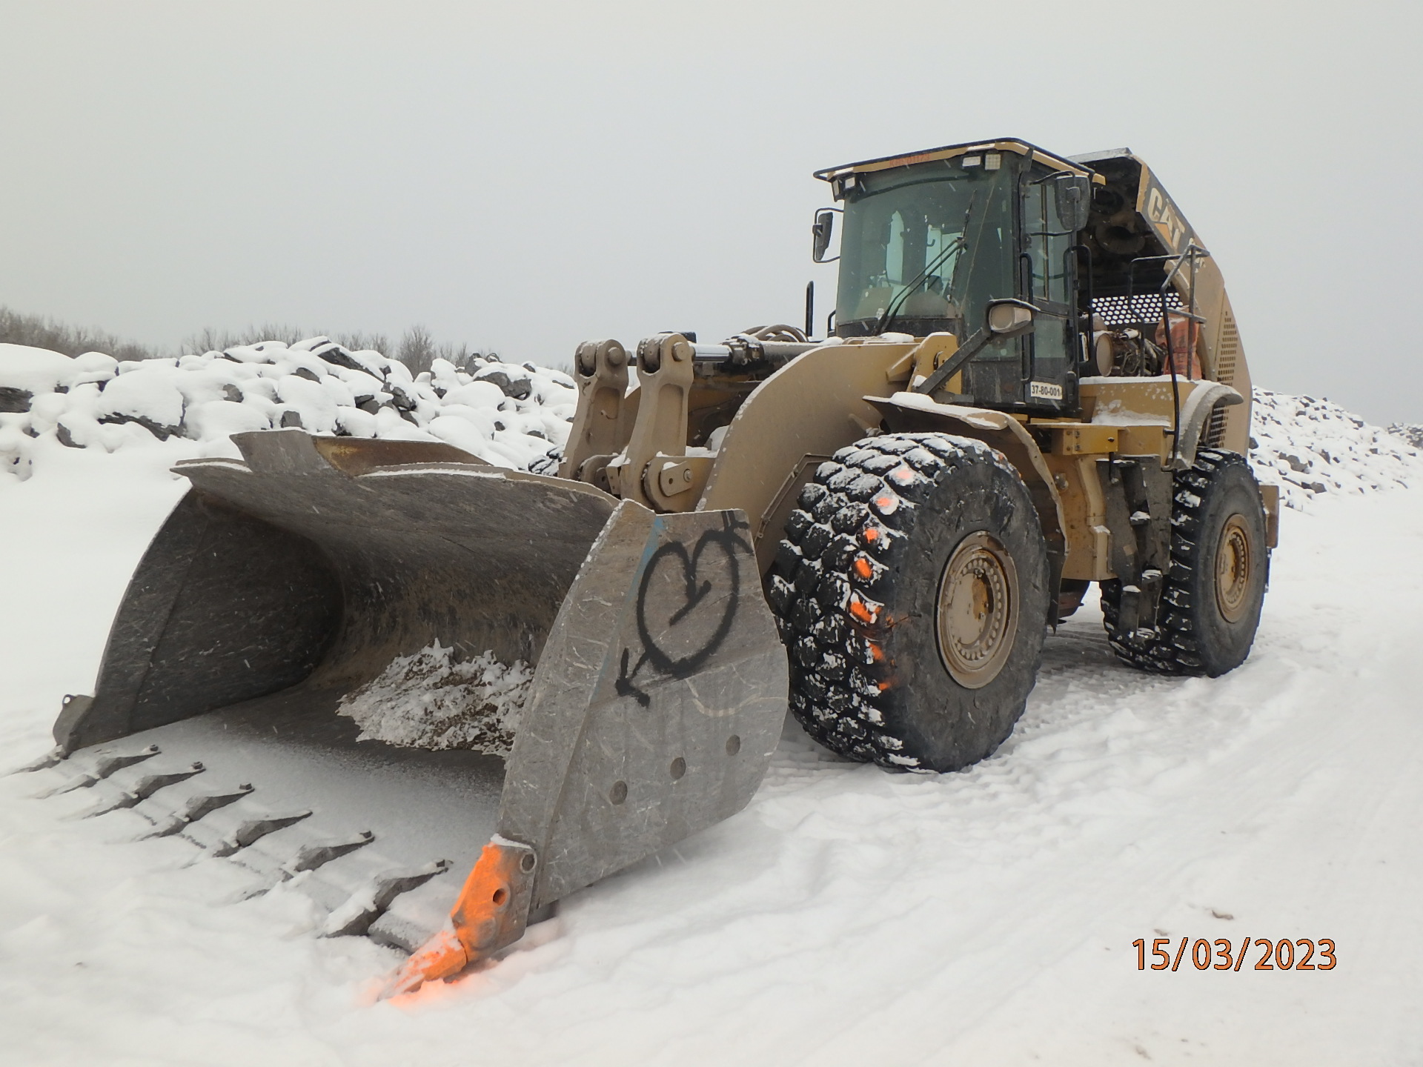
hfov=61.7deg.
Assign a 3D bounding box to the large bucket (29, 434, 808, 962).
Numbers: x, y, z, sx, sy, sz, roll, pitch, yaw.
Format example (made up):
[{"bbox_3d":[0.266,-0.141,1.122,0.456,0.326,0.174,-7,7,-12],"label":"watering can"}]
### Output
[{"bbox_3d":[-1.587,0.407,5.251,3.515,1.727,1.858,4,5,42],"label":"large bucket"}]

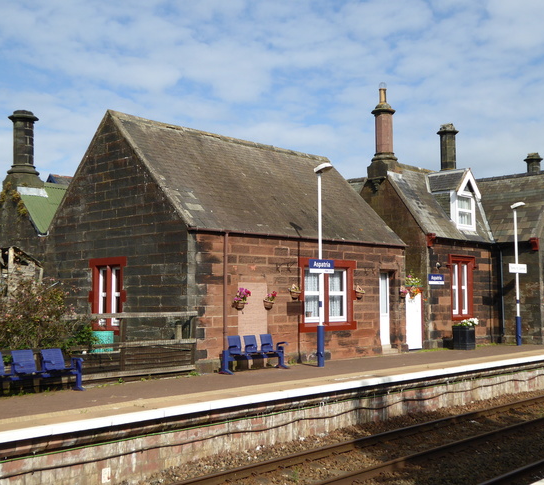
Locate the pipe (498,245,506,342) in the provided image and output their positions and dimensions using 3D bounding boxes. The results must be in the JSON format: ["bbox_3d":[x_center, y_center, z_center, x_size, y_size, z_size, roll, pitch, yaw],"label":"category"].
[{"bbox_3d":[9.859,2.207,29.648,0.130,4.180,0.130,4,-6,-44],"label":"pipe"}]

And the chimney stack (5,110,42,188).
[{"bbox_3d":[-9.643,-3.609,26.803,0.980,2.900,0.980,4,-6,-44],"label":"chimney stack"}]

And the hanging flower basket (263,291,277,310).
[{"bbox_3d":[-0.043,1.649,19.642,0.310,0.530,0.250,4,-6,-44],"label":"hanging flower basket"}]

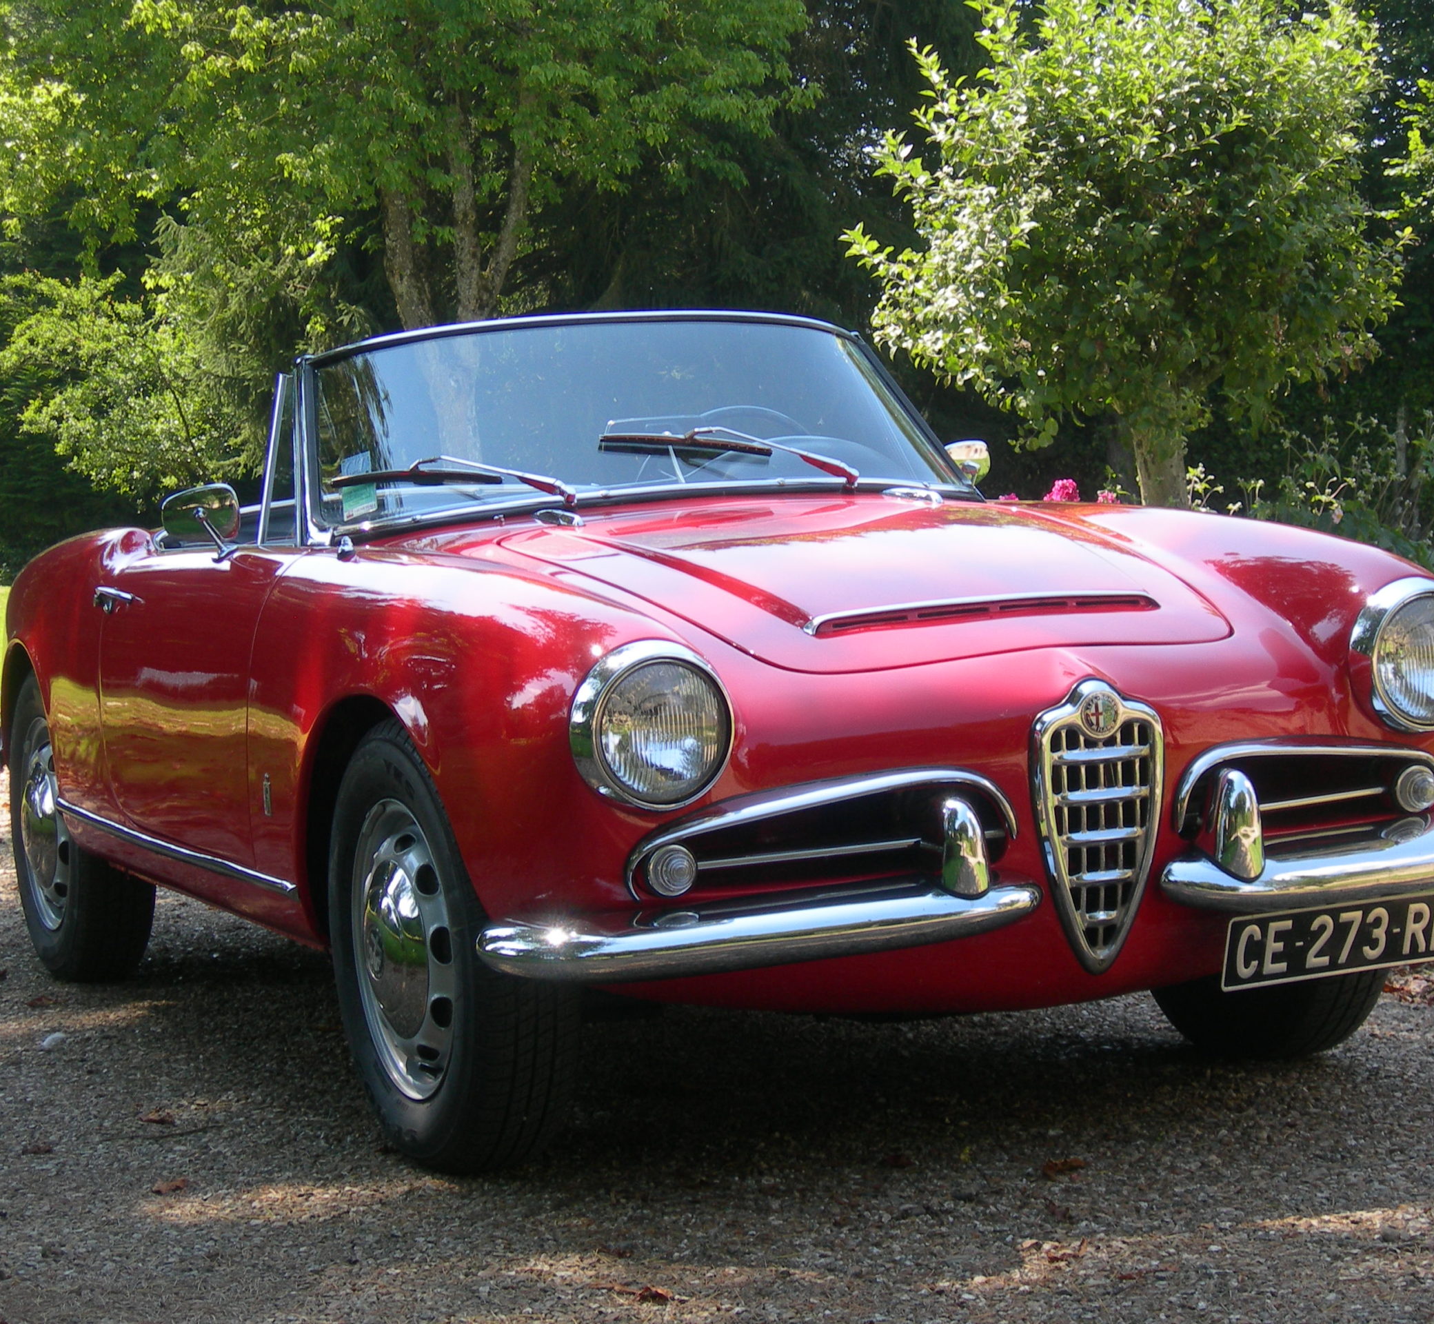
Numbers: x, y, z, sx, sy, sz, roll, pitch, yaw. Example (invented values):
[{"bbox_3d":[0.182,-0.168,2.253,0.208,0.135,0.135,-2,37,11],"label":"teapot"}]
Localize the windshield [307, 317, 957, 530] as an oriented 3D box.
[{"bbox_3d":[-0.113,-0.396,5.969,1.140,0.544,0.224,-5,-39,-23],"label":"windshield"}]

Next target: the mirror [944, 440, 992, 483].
[{"bbox_3d":[0.451,-0.331,6.426,0.127,0.122,0.085,-7,5,-43],"label":"mirror"}]

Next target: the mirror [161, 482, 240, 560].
[{"bbox_3d":[-0.826,-0.226,5.887,0.130,0.122,0.085,-4,4,-3],"label":"mirror"}]

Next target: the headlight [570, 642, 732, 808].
[{"bbox_3d":[-0.082,0.077,4.550,0.205,0.206,0.100,-5,4,-23],"label":"headlight"}]

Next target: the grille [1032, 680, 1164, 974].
[{"bbox_3d":[0.484,0.211,4.678,0.182,0.380,0.085,-5,7,-23],"label":"grille"}]

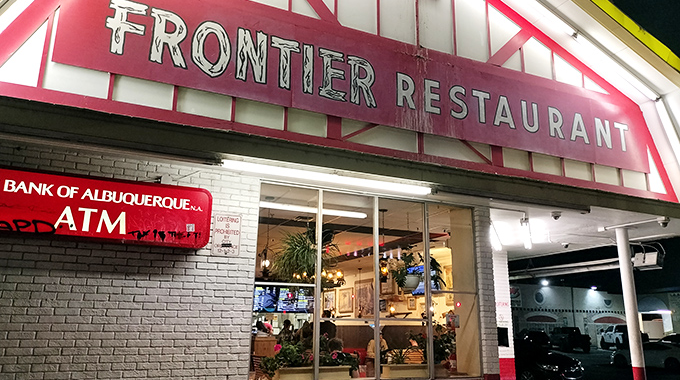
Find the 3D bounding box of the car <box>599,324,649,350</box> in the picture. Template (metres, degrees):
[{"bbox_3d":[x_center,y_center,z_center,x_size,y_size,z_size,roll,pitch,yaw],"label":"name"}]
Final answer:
[{"bbox_3d":[24.385,12.739,45.623,1.950,2.000,5.600,-1,-14,8],"label":"car"}]

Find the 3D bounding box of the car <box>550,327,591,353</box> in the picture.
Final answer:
[{"bbox_3d":[17.896,11.787,41.825,1.820,1.900,5.200,-1,-14,5],"label":"car"}]

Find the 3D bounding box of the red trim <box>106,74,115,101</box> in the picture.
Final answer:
[{"bbox_3d":[-2.153,-0.978,4.993,0.045,0.280,0.030,7,-16,-24],"label":"red trim"}]

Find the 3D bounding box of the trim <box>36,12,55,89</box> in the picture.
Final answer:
[{"bbox_3d":[-2.669,-1.273,4.817,0.045,0.735,0.030,7,-16,-24],"label":"trim"}]

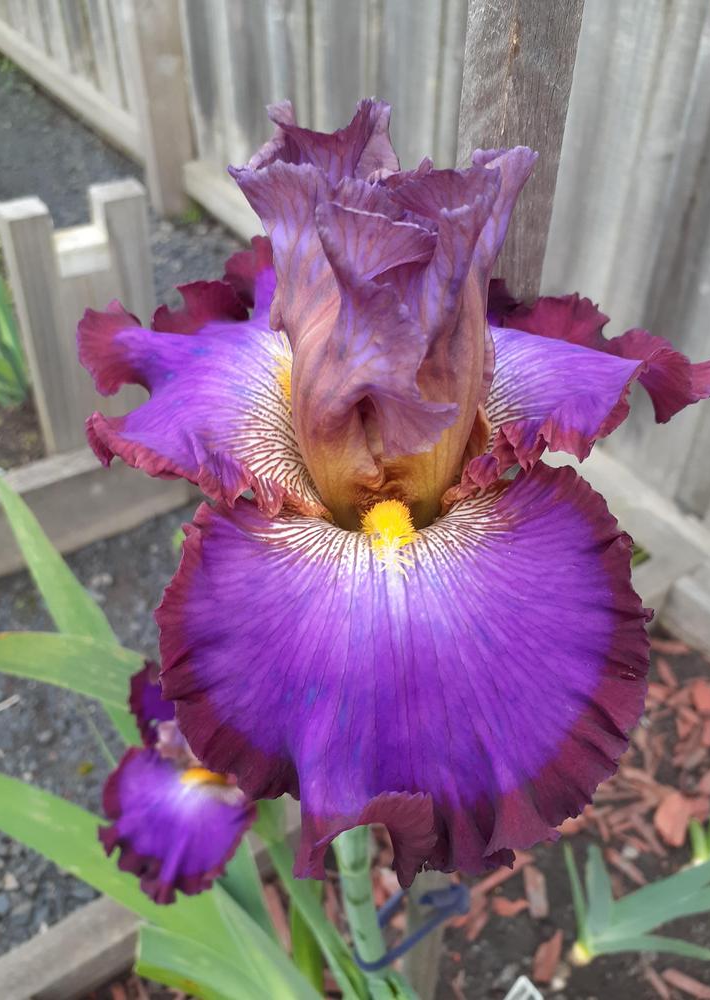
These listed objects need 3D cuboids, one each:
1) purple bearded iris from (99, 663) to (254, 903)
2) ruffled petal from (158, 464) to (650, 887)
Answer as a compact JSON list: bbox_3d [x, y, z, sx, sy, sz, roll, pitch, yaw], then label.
[{"bbox_3d":[-0.096,0.175,0.500,0.135,0.120,0.130,9,38,12],"label":"purple bearded iris"},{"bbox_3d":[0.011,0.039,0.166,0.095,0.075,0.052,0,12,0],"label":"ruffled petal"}]

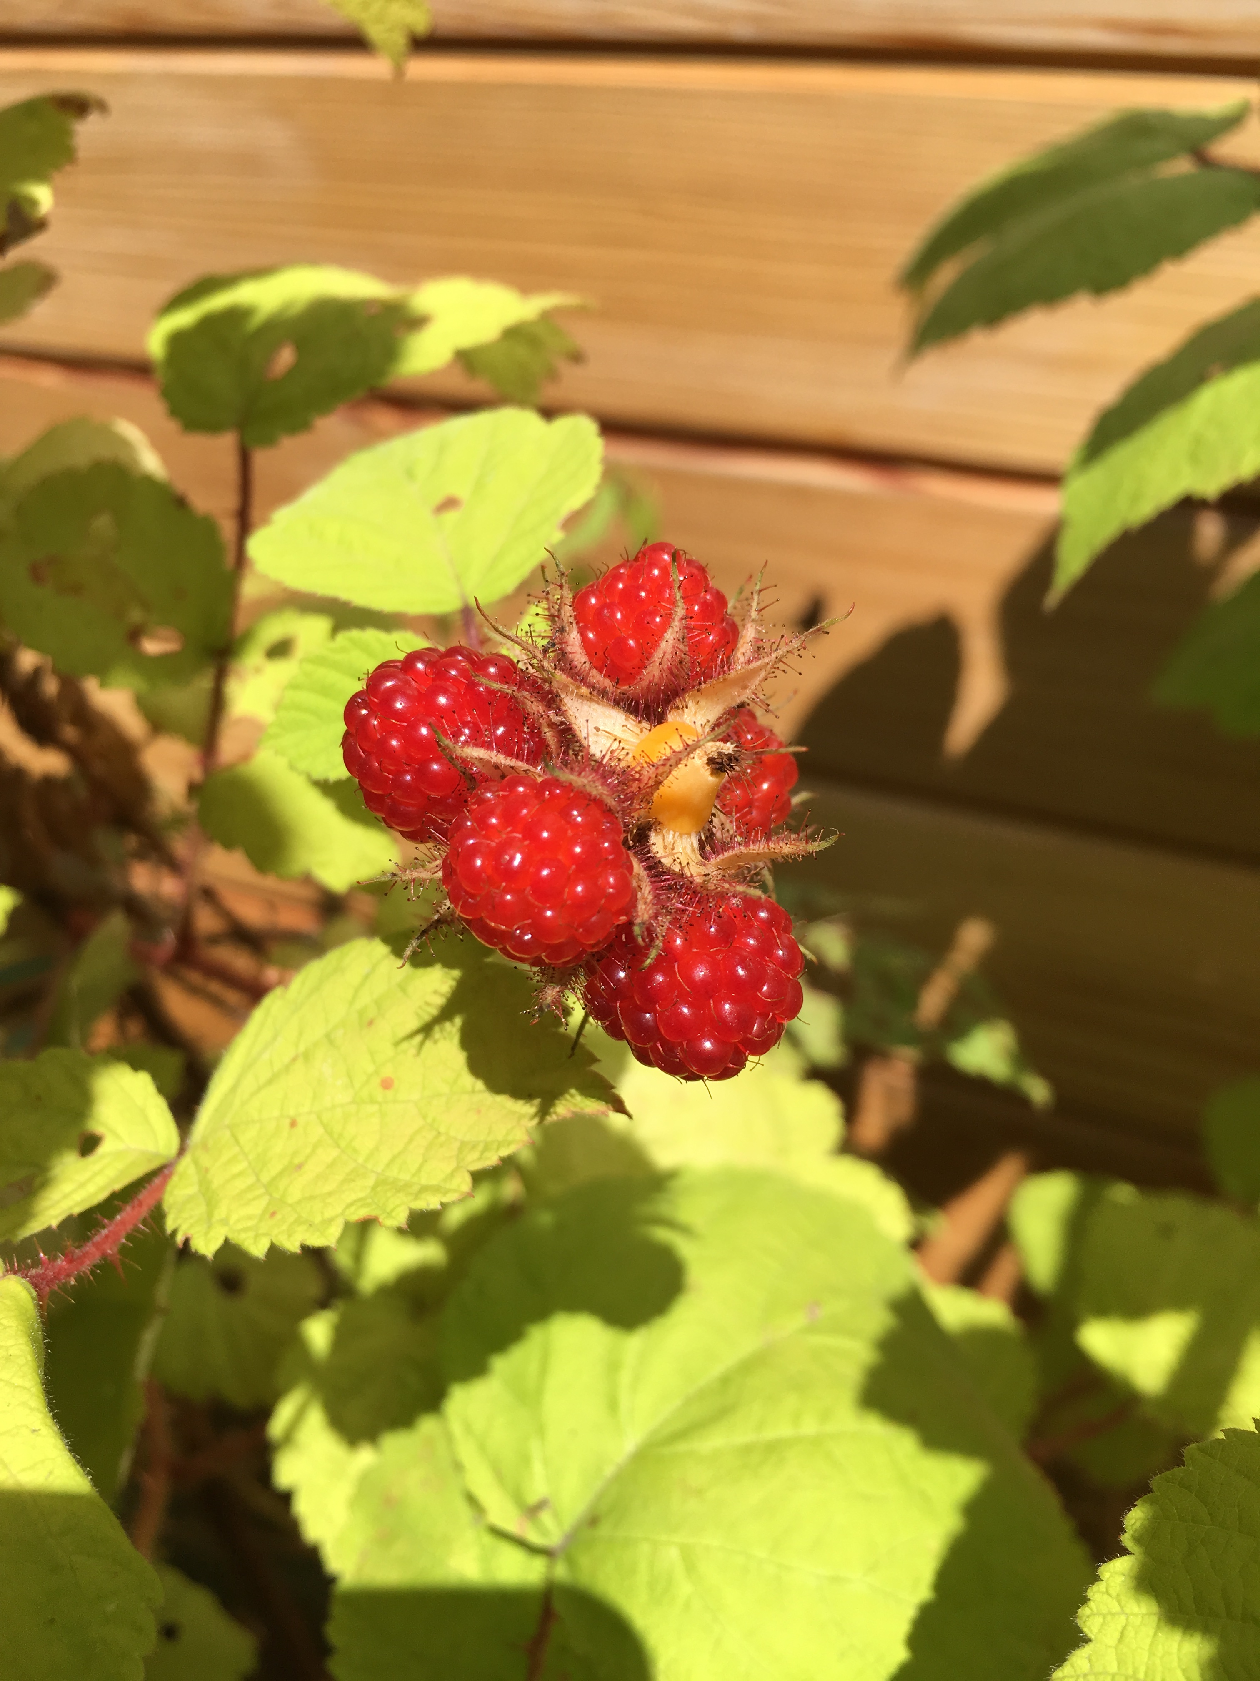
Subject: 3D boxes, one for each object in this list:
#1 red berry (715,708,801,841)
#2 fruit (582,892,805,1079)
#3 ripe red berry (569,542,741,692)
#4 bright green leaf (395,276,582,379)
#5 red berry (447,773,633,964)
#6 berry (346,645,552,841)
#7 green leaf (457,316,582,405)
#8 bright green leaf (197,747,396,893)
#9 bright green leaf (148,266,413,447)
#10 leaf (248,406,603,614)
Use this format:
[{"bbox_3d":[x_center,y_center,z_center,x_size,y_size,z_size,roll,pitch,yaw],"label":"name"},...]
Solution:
[{"bbox_3d":[0.010,-0.006,0.134,0.012,0.012,0.012,0,0,-24],"label":"red berry"},{"bbox_3d":[0.005,0.013,0.122,0.017,0.017,0.015,-25,59,0],"label":"fruit"},{"bbox_3d":[0.003,-0.020,0.129,0.015,0.015,0.015,3,13,0],"label":"ripe red berry"},{"bbox_3d":[-0.021,-0.075,0.205,0.026,0.007,0.022,3,53,-7],"label":"bright green leaf"},{"bbox_3d":[-0.008,0.003,0.120,0.016,0.016,0.015,41,27,0],"label":"red berry"},{"bbox_3d":[-0.016,-0.009,0.126,0.017,0.017,0.017,7,0,-22],"label":"berry"},{"bbox_3d":[-0.016,-0.072,0.210,0.018,0.006,0.016,3,64,-6],"label":"green leaf"},{"bbox_3d":[-0.044,-0.003,0.185,0.026,0.007,0.022,31,44,-12],"label":"bright green leaf"},{"bbox_3d":[-0.047,-0.065,0.190,0.034,0.008,0.032,5,55,-16],"label":"bright green leaf"},{"bbox_3d":[-0.024,-0.039,0.168,0.040,0.007,0.036,-12,44,-5],"label":"leaf"}]

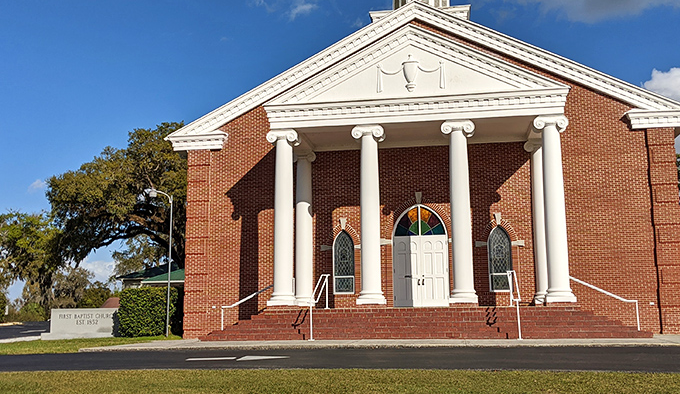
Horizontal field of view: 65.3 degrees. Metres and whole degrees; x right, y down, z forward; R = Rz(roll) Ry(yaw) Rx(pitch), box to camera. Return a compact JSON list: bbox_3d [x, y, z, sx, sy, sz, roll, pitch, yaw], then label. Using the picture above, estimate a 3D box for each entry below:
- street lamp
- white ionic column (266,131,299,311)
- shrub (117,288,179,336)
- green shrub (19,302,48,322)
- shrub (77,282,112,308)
[{"bbox_3d":[-6.830,2.390,19.760,1.050,5.450,0.350,-2,-9,6],"label":"street lamp"},{"bbox_3d":[-1.770,0.574,16.600,0.950,5.540,0.850,-2,-9,6],"label":"white ionic column"},{"bbox_3d":[-7.400,4.450,20.600,1.950,1.830,1.350,-2,-9,6],"label":"shrub"},{"bbox_3d":[-21.200,8.000,36.500,1.700,1.350,1.500,-2,-9,6],"label":"green shrub"},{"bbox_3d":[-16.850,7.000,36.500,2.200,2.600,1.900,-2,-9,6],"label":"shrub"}]

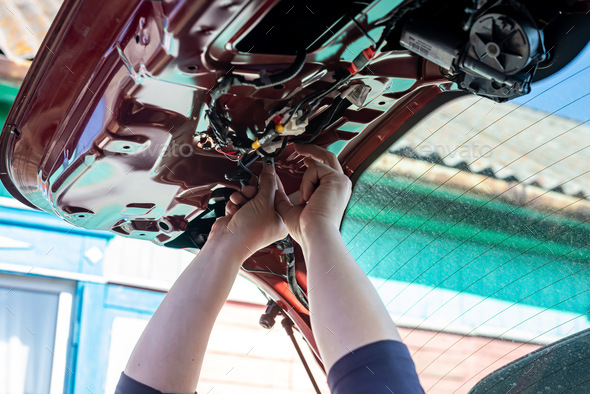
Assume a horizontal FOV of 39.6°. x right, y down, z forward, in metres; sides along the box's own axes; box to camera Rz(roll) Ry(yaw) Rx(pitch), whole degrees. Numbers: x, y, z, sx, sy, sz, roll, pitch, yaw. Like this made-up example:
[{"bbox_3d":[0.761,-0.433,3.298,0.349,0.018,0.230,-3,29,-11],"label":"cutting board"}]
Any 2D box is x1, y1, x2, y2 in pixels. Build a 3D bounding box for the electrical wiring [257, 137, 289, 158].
[{"bbox_3d":[-0.031,-0.069,1.150,0.043,0.027,0.020,0,-17,0],"label":"electrical wiring"}]

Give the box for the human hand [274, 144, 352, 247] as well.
[{"bbox_3d":[0.024,0.000,1.120,0.088,0.122,0.090,6,-18,-17],"label":"human hand"}]

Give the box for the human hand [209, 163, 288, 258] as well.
[{"bbox_3d":[-0.063,0.018,1.130,0.085,0.115,0.085,12,-17,17],"label":"human hand"}]

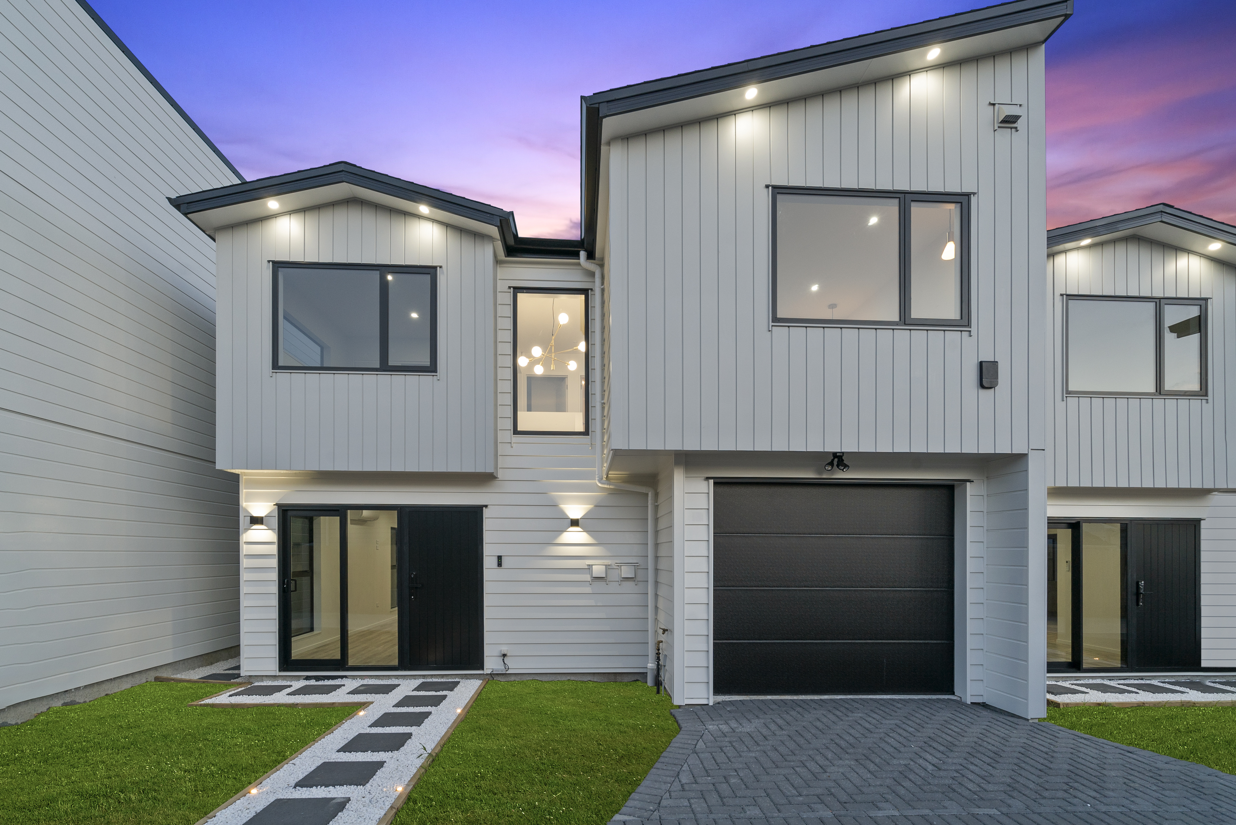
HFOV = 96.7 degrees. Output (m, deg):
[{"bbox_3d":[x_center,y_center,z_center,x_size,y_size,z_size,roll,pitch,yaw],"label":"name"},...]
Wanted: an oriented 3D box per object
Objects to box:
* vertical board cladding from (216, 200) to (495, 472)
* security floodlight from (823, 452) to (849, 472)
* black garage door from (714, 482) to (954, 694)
[{"bbox_3d":[-2.860,-0.850,6.040,2.980,2.980,0.060,0,0,-3],"label":"vertical board cladding"},{"bbox_3d":[1.930,0.440,4.850,0.220,0.170,0.170,0,0,-3],"label":"security floodlight"},{"bbox_3d":[2.130,1.745,5.460,2.450,2.100,0.050,0,0,-3],"label":"black garage door"}]

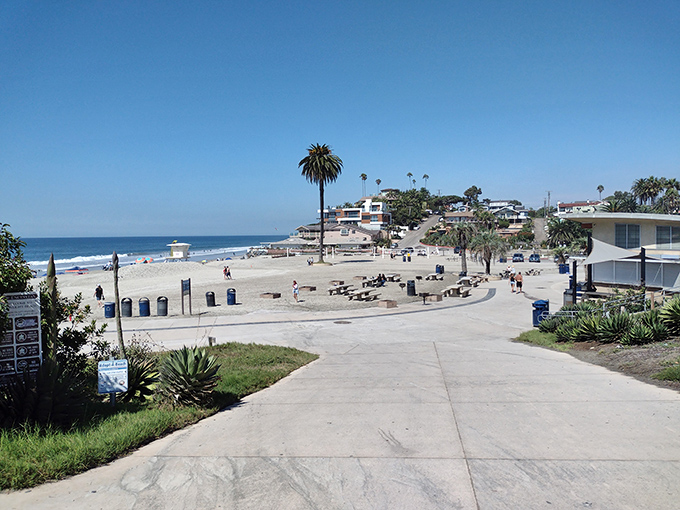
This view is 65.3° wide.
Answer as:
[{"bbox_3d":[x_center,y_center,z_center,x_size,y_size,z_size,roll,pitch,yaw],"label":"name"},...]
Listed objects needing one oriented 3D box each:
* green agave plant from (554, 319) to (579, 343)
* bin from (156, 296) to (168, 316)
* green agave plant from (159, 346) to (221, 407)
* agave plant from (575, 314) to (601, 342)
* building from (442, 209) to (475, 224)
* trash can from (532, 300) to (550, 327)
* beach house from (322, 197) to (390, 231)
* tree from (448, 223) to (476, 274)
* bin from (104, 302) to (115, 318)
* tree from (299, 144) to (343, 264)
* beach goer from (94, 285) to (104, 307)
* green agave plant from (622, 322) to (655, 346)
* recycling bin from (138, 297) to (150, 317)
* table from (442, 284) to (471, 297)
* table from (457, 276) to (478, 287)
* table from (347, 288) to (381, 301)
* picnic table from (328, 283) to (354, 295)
[{"bbox_3d":[9.007,2.989,21.000,0.970,0.900,0.970,0,2,23],"label":"green agave plant"},{"bbox_3d":[-11.301,3.291,33.824,0.650,1.220,0.650,-1,2,-18],"label":"bin"},{"bbox_3d":[-2.696,2.176,9.500,1.100,0.980,1.100,-1,2,0],"label":"green agave plant"},{"bbox_3d":[9.118,2.665,19.500,1.050,0.980,1.050,-1,2,0],"label":"agave plant"},{"bbox_3d":[42.002,-13.646,188.000,11.000,5.600,9.500,0,2,2],"label":"building"},{"bbox_3d":[10.545,3.100,27.773,0.820,1.360,0.800,1,2,25],"label":"trash can"},{"bbox_3d":[4.968,-12.981,170.000,21.000,11.000,14.000,0,2,12],"label":"beach house"},{"bbox_3d":[14.856,-0.666,64.077,3.600,6.300,3.600,-1,2,0],"label":"tree"},{"bbox_3d":[-14.716,3.548,33.966,0.670,0.900,0.670,-1,2,0],"label":"bin"},{"bbox_3d":[-3.542,-9.345,96.662,8.000,21.930,8.000,-1,2,0],"label":"tree"},{"bbox_3d":[-17.706,2.970,38.967,0.480,1.680,0.550,2,3,45],"label":"beach goer"},{"bbox_3d":[9.342,2.488,16.600,1.020,0.760,1.020,-1,2,0],"label":"green agave plant"},{"bbox_3d":[-12.411,3.307,33.685,0.650,1.220,0.650,-1,2,-18],"label":"recycling bin"},{"bbox_3d":[9.615,2.970,43.853,1.850,0.760,2.400,1,3,26],"label":"table"},{"bbox_3d":[12.890,2.657,53.497,1.750,0.760,2.400,0,2,24],"label":"table"},{"bbox_3d":[1.948,3.174,43.116,1.750,0.760,2.600,1,2,25],"label":"table"},{"bbox_3d":[0.228,2.999,45.579,1.800,0.760,2.400,1,3,36],"label":"picnic table"}]

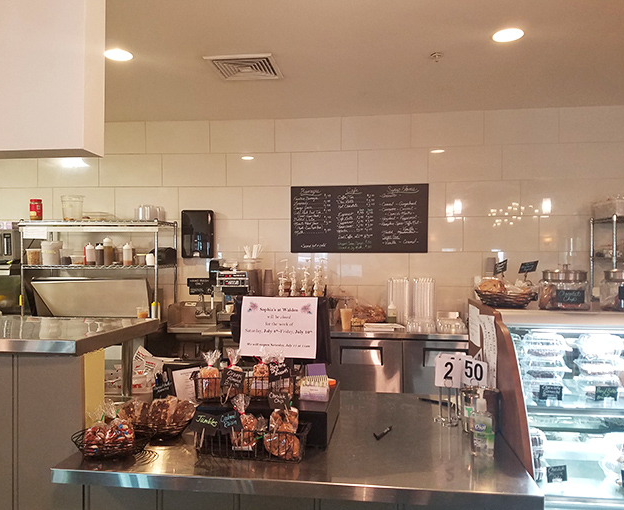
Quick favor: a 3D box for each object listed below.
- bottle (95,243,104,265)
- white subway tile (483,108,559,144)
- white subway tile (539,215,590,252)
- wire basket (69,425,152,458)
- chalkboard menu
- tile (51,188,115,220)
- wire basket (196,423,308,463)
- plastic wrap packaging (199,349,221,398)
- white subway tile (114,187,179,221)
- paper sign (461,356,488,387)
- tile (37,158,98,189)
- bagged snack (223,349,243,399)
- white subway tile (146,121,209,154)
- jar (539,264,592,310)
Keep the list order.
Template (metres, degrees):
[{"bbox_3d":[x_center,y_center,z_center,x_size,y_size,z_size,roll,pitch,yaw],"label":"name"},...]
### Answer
[{"bbox_3d":[-1.852,-0.009,4.450,0.070,0.185,0.070,0,0,7],"label":"bottle"},{"bbox_3d":[1.789,-1.094,4.362,0.606,0.303,0.010,0,1,7],"label":"white subway tile"},{"bbox_3d":[2.240,-0.173,4.326,0.606,0.303,0.010,0,1,7],"label":"white subway tile"},{"bbox_3d":[-0.597,0.560,1.530,0.245,0.060,0.215,0,0,7],"label":"wire basket"},{"bbox_3d":[0.417,-0.316,4.524,1.210,0.597,0.020,0,1,7],"label":"chalkboard menu"},{"bbox_3d":[-2.168,-0.486,4.861,0.610,0.304,0.010,0,-1,7],"label":"tile"},{"bbox_3d":[-0.177,0.581,1.606,0.335,0.085,0.110,0,1,9],"label":"wire basket"},{"bbox_3d":[-0.324,0.379,1.620,0.066,0.152,0.055,0,-1,0],"label":"plastic wrap packaging"},{"bbox_3d":[-1.545,-0.477,4.758,0.606,0.303,0.010,0,1,7],"label":"white subway tile"},{"bbox_3d":[0.557,0.399,1.750,0.092,0.105,0.005,0,0,37],"label":"paper sign"},{"bbox_3d":[-2.304,-0.783,4.840,0.606,0.303,0.010,0,1,7],"label":"tile"},{"bbox_3d":[-0.264,0.400,1.715,0.070,0.165,0.055,0,0,7],"label":"bagged snack"},{"bbox_3d":[-1.245,-1.089,4.746,0.609,0.305,0.010,0,0,7],"label":"white subway tile"},{"bbox_3d":[0.934,0.120,1.890,0.170,0.166,0.170,0,-1,14],"label":"jar"}]

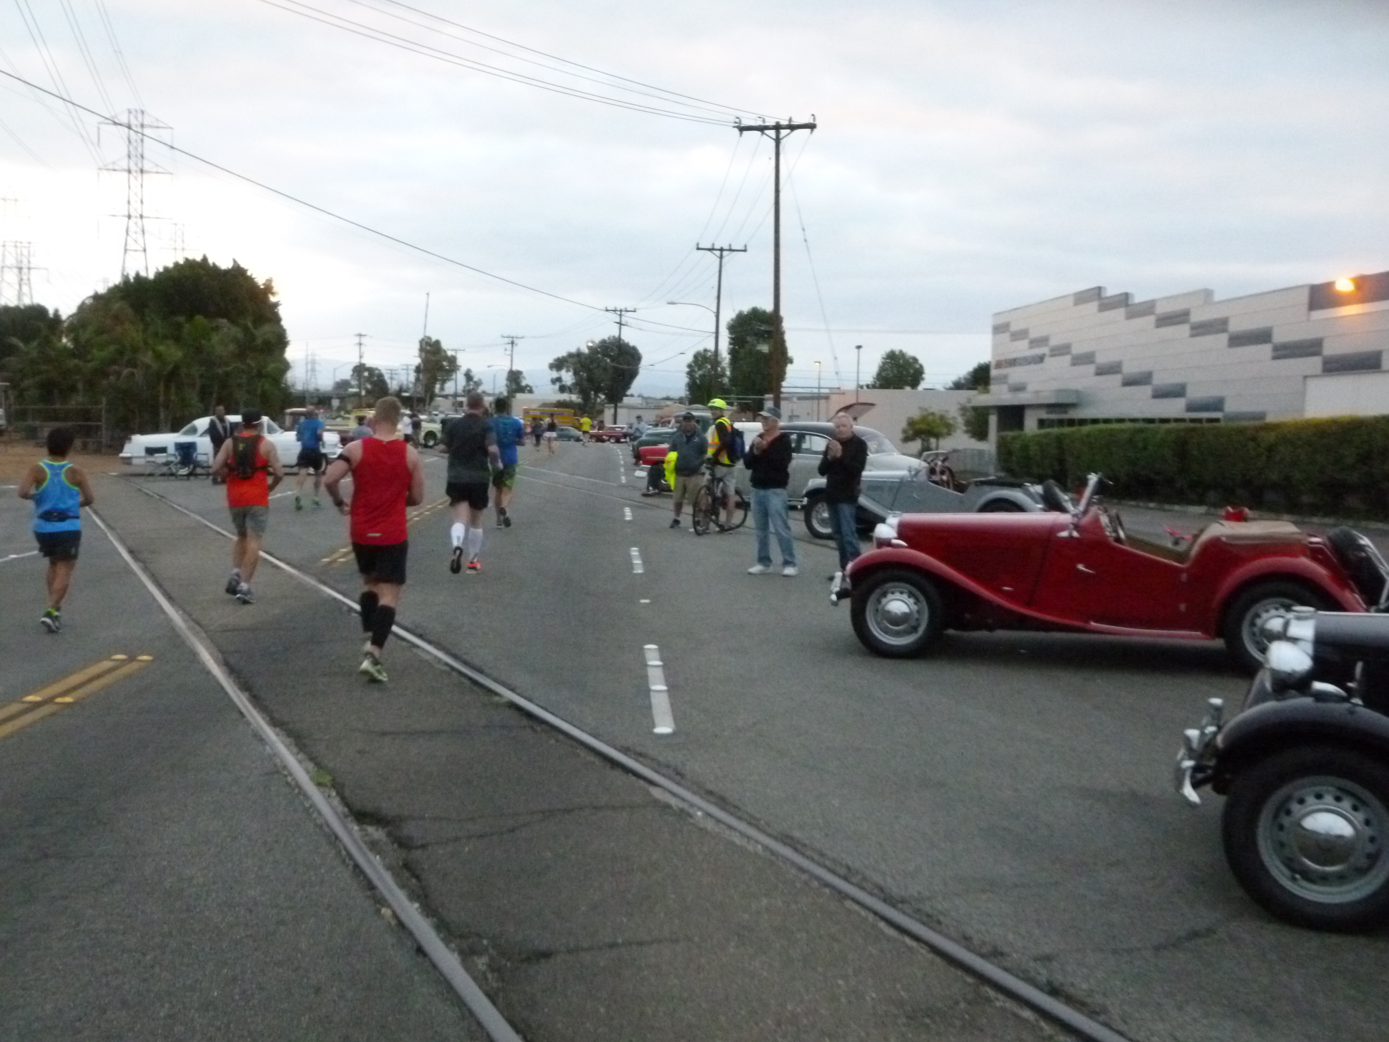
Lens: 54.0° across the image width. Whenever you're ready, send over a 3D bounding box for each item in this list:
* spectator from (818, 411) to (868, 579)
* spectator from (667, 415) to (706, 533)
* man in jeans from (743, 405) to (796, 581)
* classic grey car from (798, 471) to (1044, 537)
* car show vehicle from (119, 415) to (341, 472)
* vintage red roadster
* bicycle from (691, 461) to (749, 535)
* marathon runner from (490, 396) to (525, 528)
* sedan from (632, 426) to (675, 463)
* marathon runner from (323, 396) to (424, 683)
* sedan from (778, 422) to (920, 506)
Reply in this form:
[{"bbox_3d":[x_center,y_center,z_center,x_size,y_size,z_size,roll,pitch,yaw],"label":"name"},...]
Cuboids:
[{"bbox_3d":[1.520,-0.235,13.900,0.500,1.750,0.420,4,6,38],"label":"spectator"},{"bbox_3d":[-0.122,-0.750,20.500,0.560,1.750,0.380,2,4,12],"label":"spectator"},{"bbox_3d":[0.780,-0.308,14.100,0.420,1.740,0.520,-3,5,-40],"label":"man in jeans"},{"bbox_3d":[3.283,-0.290,17.925,3.680,1.150,1.490,3,5,30],"label":"classic grey car"},{"bbox_3d":[-12.200,-2.060,36.200,5.500,1.560,2.000,0,4,-13],"label":"car show vehicle"},{"bbox_3d":[2.872,0.300,9.505,3.680,1.270,1.490,2,4,16],"label":"vintage red roadster"},{"bbox_3d":[0.360,-0.320,19.200,0.600,1.040,1.720,3,5,28],"label":"bicycle"},{"bbox_3d":[-2.650,-0.825,19.200,0.540,1.830,0.580,1,4,-3],"label":"marathon runner"},{"bbox_3d":[0.376,-2.702,45.000,4.800,1.650,1.800,0,4,-8],"label":"sedan"},{"bbox_3d":[-2.021,0.113,8.600,0.620,1.790,0.580,1,4,-1],"label":"marathon runner"},{"bbox_3d":[1.950,-0.920,23.500,4.600,1.580,1.800,4,5,34],"label":"sedan"}]

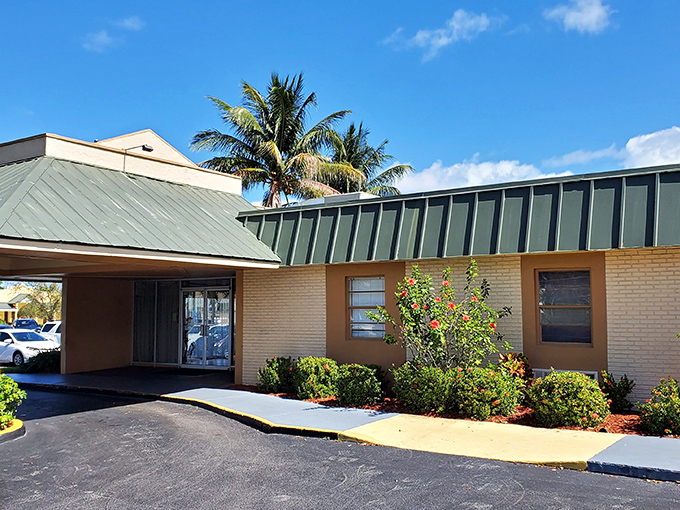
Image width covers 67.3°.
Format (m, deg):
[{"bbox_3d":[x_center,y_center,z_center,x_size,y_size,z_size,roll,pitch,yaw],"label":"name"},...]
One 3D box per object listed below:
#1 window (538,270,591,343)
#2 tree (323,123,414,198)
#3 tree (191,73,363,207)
[{"bbox_3d":[3.730,0.860,8.500,0.840,1.230,0.120,-3,-7,27],"label":"window"},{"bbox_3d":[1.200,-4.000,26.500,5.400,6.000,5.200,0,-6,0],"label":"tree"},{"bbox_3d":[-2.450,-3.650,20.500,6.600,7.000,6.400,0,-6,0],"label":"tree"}]

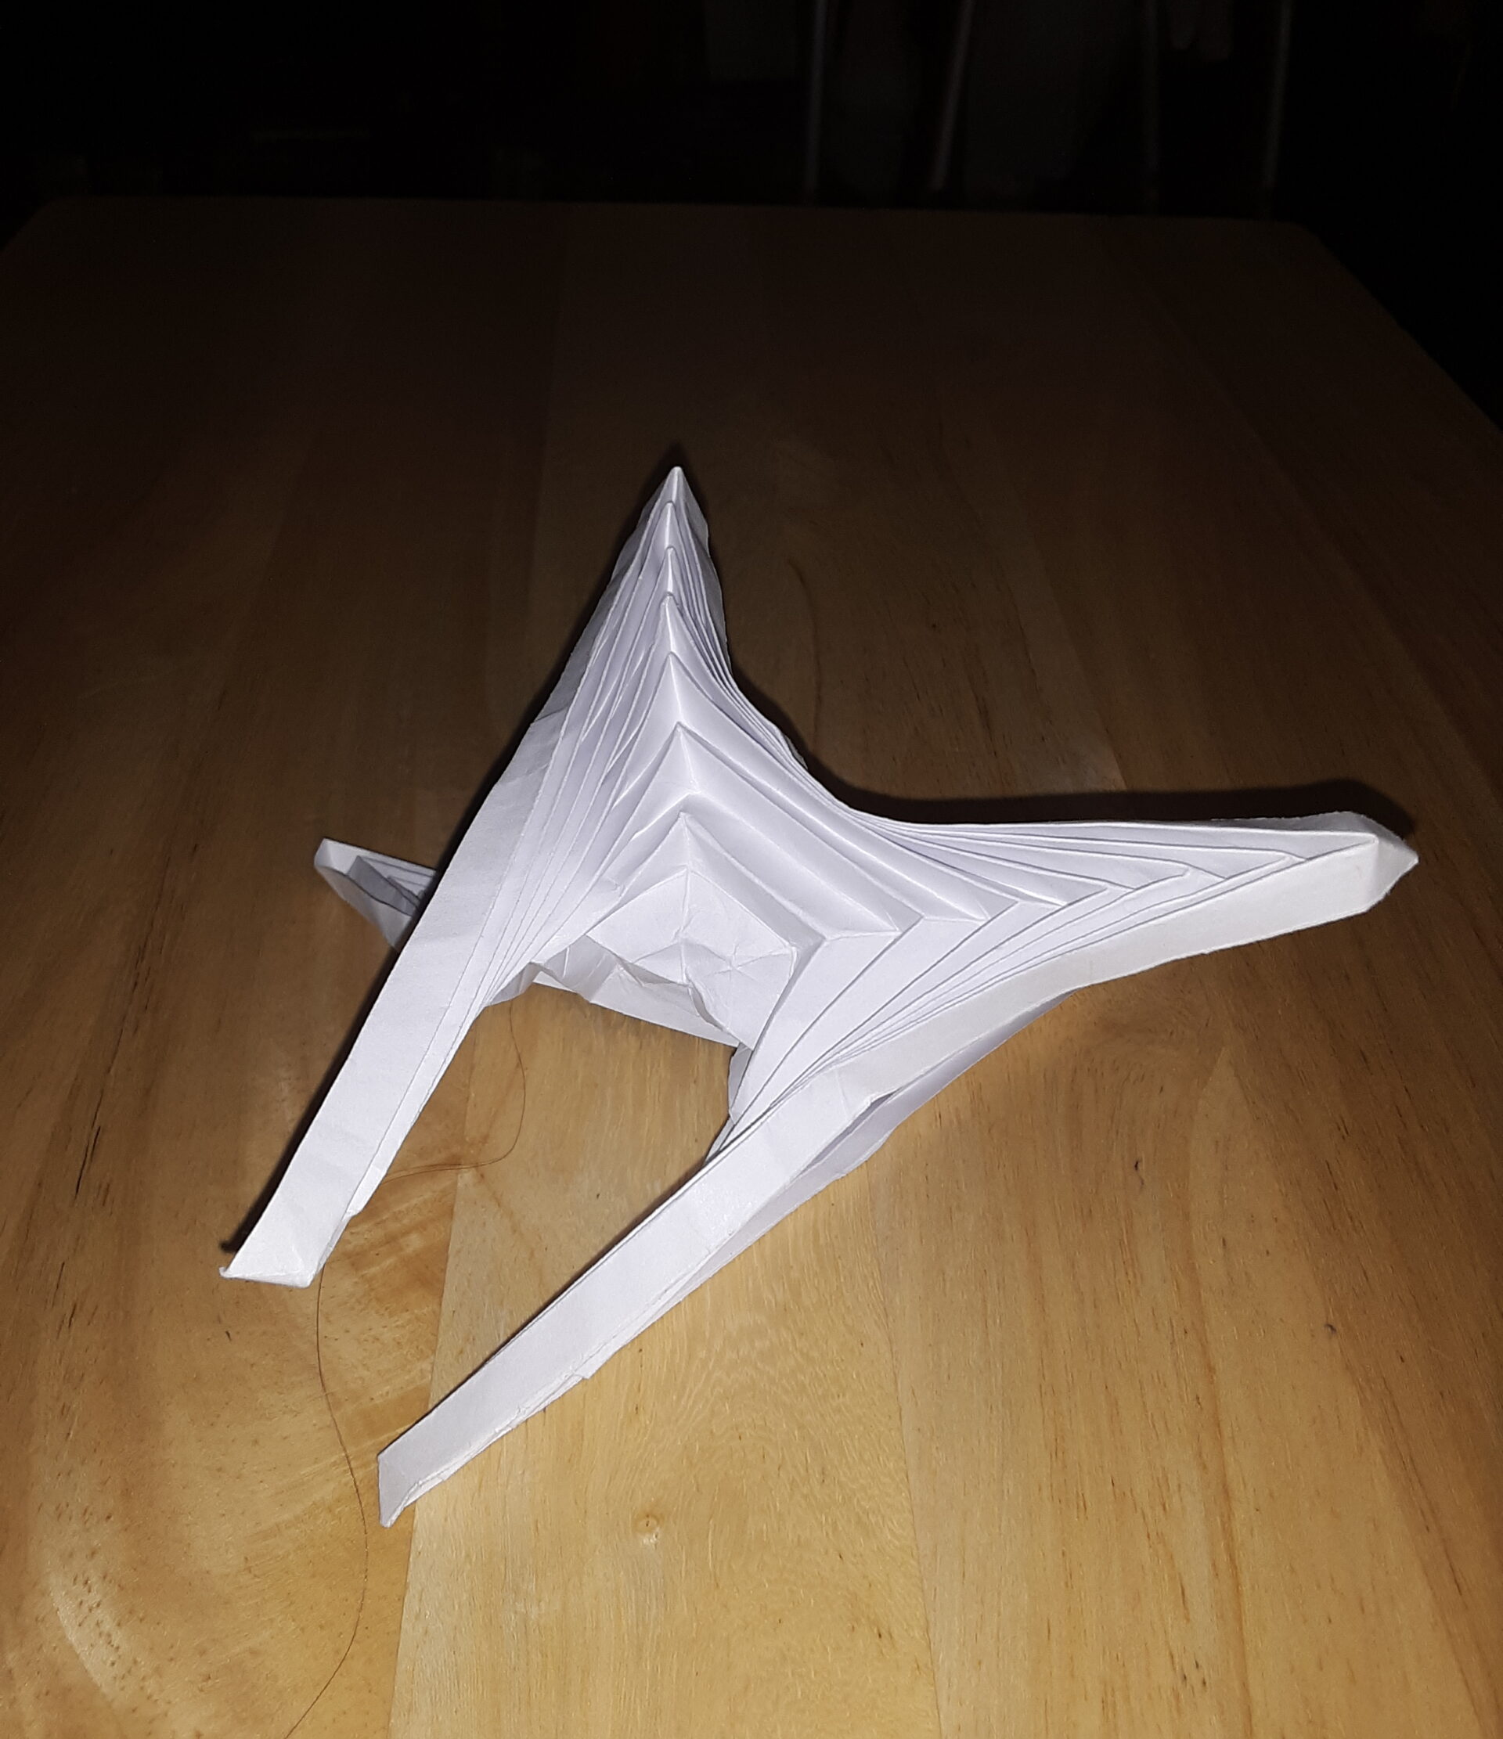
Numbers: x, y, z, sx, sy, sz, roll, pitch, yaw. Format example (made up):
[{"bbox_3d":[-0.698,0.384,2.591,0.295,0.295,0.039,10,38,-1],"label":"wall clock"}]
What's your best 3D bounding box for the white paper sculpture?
[{"bbox_3d":[-0.020,-0.002,0.380,0.235,0.100,0.225,-14,42,-20],"label":"white paper sculpture"}]

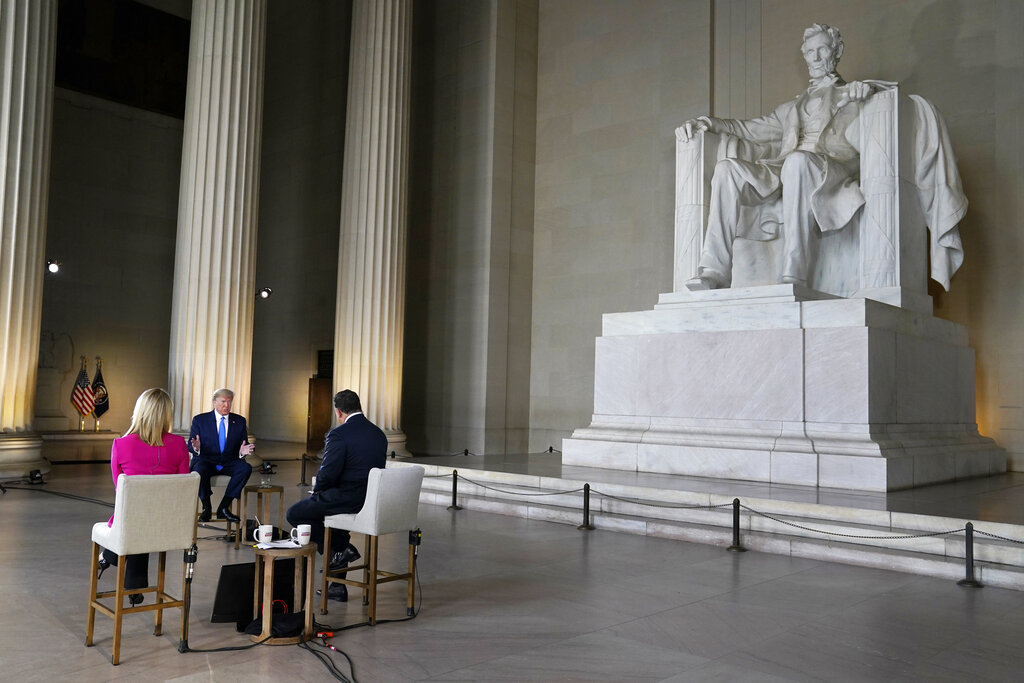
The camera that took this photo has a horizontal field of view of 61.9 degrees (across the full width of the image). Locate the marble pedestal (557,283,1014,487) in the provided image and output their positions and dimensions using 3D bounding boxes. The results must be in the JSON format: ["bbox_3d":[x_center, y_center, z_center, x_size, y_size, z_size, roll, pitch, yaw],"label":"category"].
[{"bbox_3d":[5.193,0.837,15.946,5.700,3.040,6.330,-2,-6,43],"label":"marble pedestal"}]

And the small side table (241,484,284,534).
[{"bbox_3d":[-2.692,1.889,9.239,0.405,0.610,0.405,-2,-6,43],"label":"small side table"}]

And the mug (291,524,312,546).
[{"bbox_3d":[-1.408,1.302,5.737,0.130,0.120,0.090,4,-5,-27],"label":"mug"}]

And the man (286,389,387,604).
[{"bbox_3d":[-1.312,1.207,6.611,0.860,1.660,0.580,-2,-5,40],"label":"man"}]

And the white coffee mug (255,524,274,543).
[{"bbox_3d":[-1.684,1.301,5.781,0.130,0.115,0.090,5,-6,-42],"label":"white coffee mug"}]

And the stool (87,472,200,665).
[{"bbox_3d":[-2.312,1.368,5.359,0.500,1.100,0.560,5,-6,-42],"label":"stool"}]

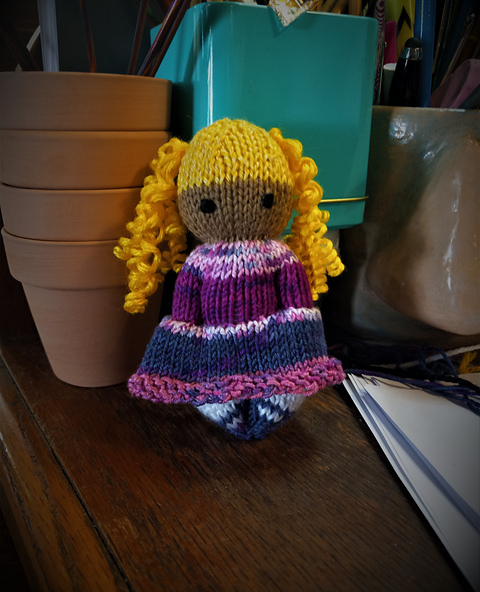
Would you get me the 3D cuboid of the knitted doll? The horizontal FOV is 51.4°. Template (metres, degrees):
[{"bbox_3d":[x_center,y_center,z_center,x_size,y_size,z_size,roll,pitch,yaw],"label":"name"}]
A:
[{"bbox_3d":[-0.004,-0.007,0.212,0.097,0.135,0.062,-3,9,0],"label":"knitted doll"}]

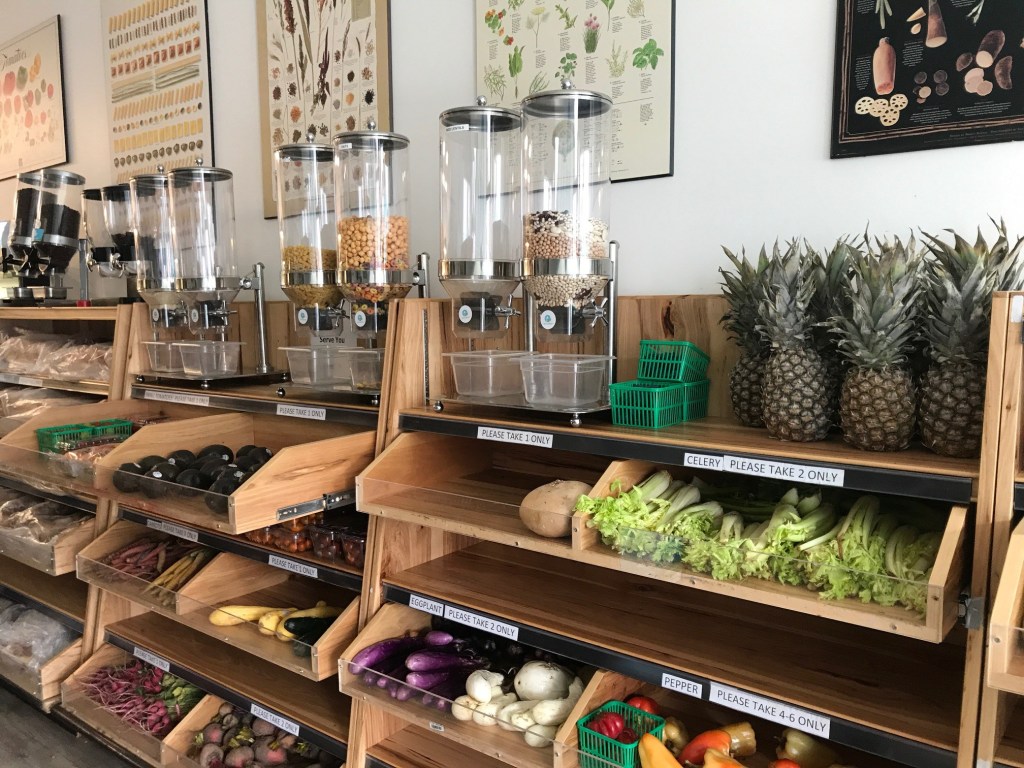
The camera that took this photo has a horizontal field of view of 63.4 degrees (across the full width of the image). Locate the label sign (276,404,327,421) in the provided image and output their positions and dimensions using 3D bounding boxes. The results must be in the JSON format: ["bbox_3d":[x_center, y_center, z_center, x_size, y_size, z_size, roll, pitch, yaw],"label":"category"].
[{"bbox_3d":[-0.541,0.074,2.123,0.195,0.027,0.004,4,8,37],"label":"label sign"}]

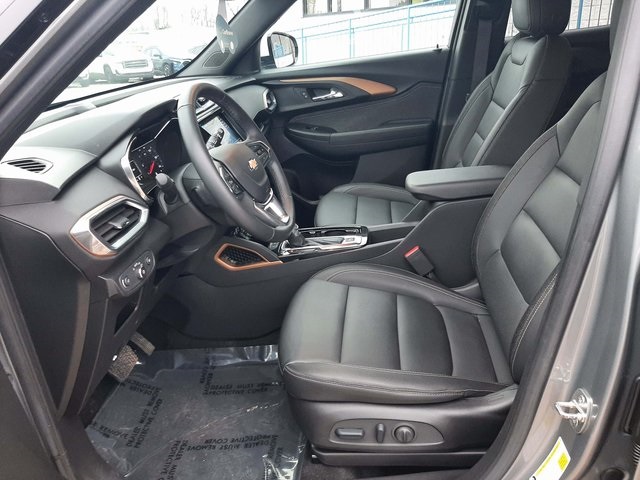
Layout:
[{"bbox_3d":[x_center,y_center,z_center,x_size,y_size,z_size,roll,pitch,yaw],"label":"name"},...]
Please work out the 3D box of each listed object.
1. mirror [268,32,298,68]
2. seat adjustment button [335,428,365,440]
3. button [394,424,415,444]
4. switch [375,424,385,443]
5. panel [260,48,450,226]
[{"bbox_3d":[-0.161,-0.825,2.119,0.085,0.160,0.200,5,26,19],"label":"mirror"},{"bbox_3d":[0.057,0.378,0.934,0.057,0.018,0.016,0,25,7],"label":"seat adjustment button"},{"bbox_3d":[0.162,0.372,0.918,0.038,0.036,0.016,0,25,7],"label":"button"},{"bbox_3d":[0.114,0.370,0.923,0.019,0.038,0.017,0,25,7],"label":"switch"},{"bbox_3d":[0.106,-0.416,1.994,0.810,0.650,0.140,0,25,7],"label":"panel"}]

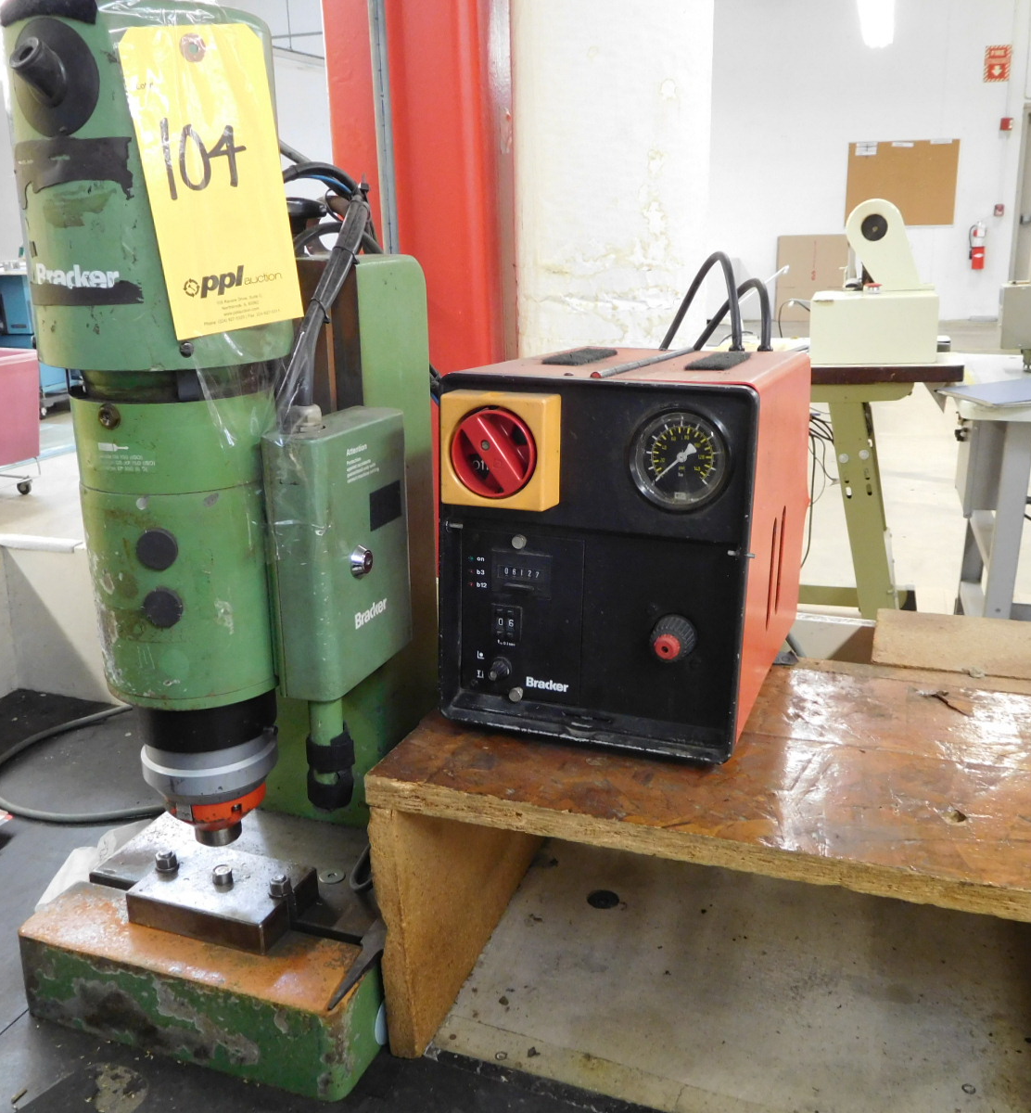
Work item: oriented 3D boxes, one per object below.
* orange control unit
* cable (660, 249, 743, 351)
[{"bbox_3d":[0.097,-0.029,0.796,0.199,0.233,0.308,6,17,20],"label":"orange control unit"},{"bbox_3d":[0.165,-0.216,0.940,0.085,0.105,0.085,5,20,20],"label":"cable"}]

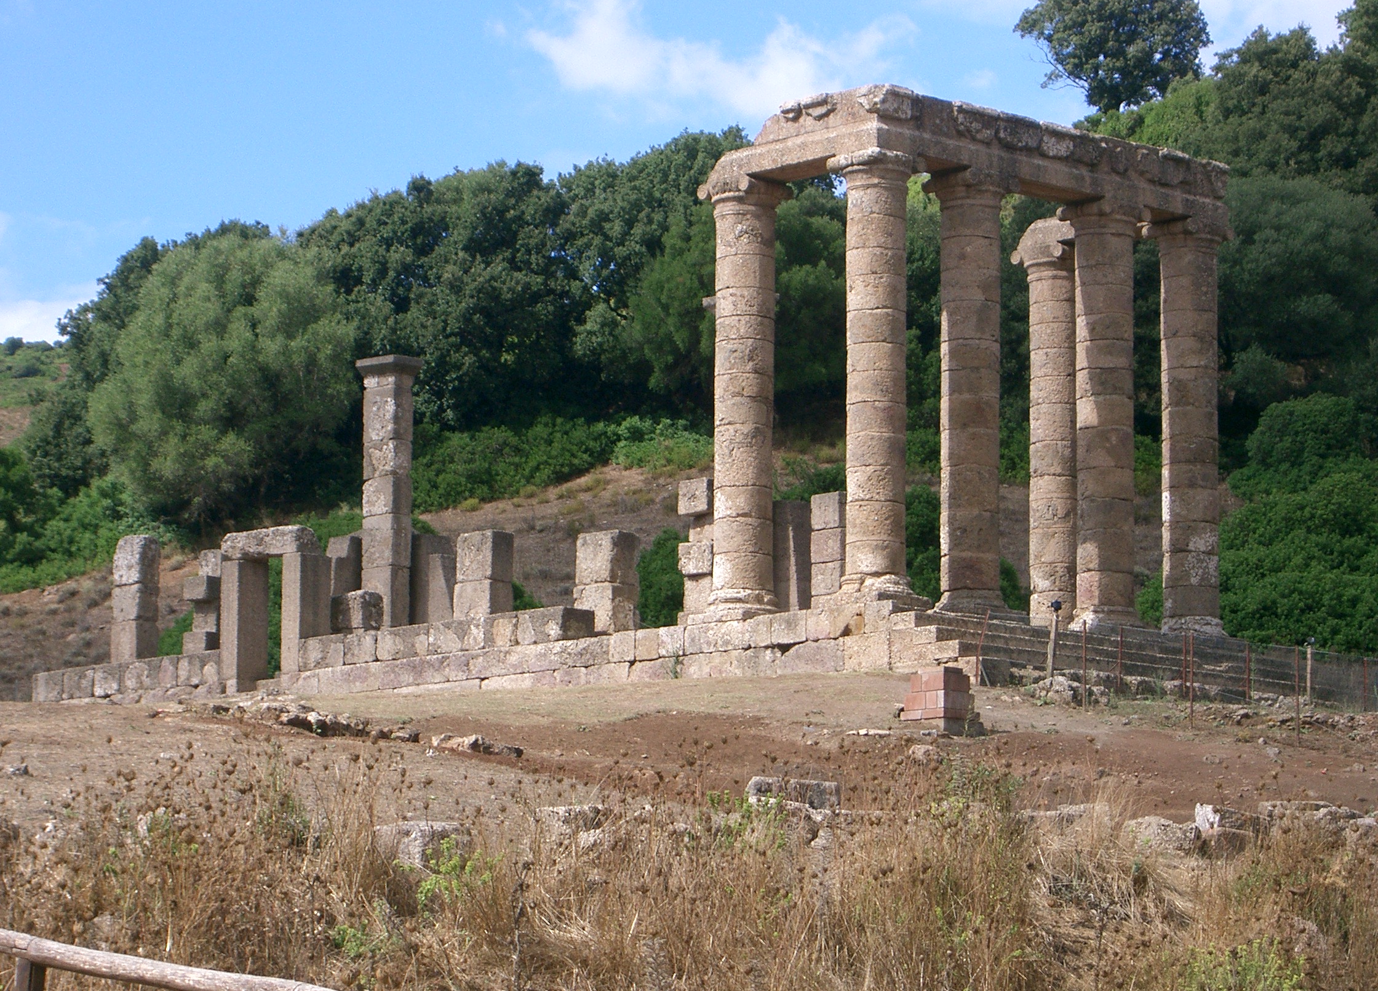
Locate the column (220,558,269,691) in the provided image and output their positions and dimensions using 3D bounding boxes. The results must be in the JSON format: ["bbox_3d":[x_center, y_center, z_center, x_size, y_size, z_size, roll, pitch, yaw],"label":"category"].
[{"bbox_3d":[-8.123,2.396,85.110,0.700,2.370,0.520,8,-11,-43],"label":"column"}]

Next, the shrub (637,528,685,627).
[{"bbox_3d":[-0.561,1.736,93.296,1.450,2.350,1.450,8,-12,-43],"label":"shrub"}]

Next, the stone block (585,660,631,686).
[{"bbox_3d":[-1.182,3.090,79.386,0.547,0.419,1.086,8,-12,-43],"label":"stone block"}]

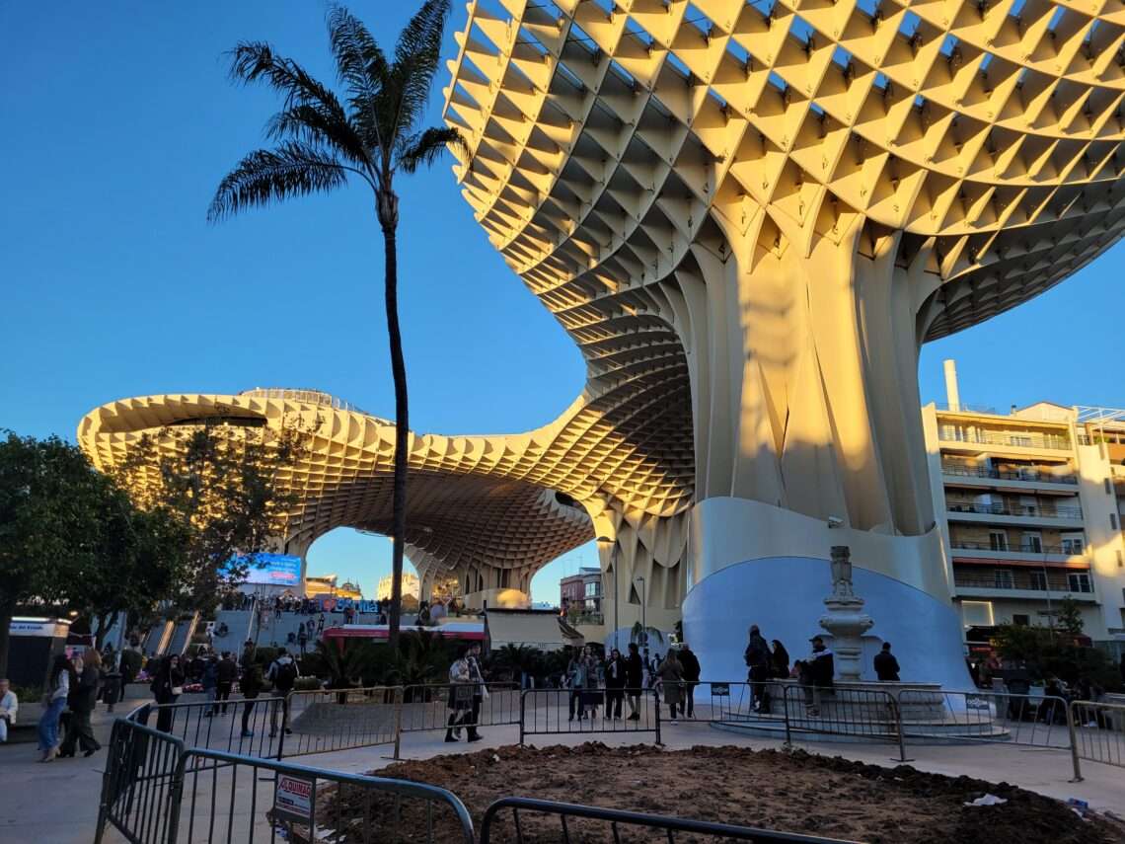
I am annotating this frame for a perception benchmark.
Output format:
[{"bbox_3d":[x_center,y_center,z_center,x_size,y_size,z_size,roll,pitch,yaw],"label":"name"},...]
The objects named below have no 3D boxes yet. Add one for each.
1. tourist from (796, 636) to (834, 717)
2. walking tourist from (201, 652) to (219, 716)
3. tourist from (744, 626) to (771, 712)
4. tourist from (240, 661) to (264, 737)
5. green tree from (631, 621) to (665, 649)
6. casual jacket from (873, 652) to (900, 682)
[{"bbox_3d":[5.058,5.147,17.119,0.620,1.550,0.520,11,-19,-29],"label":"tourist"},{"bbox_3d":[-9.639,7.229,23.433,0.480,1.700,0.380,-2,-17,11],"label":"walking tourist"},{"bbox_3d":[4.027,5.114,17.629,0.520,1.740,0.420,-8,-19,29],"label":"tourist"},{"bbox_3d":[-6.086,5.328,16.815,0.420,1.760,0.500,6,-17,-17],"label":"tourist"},{"bbox_3d":[4.031,11.086,40.038,1.800,3.200,1.800,1,-16,0],"label":"green tree"},{"bbox_3d":[7.133,5.416,18.669,0.580,0.660,0.320,-3,-17,13],"label":"casual jacket"}]

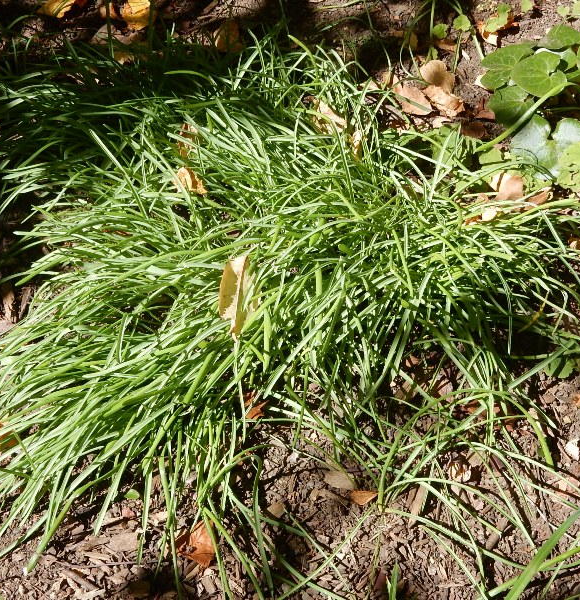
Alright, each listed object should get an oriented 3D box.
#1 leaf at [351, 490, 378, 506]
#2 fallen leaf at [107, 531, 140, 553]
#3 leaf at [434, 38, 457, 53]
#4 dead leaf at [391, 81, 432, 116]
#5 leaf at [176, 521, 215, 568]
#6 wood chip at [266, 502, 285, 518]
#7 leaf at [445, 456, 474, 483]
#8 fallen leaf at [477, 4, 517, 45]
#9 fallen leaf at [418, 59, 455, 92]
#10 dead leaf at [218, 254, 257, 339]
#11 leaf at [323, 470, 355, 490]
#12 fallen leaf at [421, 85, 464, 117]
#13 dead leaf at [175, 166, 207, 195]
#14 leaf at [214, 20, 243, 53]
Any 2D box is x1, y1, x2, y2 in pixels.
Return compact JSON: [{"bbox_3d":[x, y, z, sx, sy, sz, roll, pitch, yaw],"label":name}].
[{"bbox_3d":[0.083,0.220,1.308,0.031,0.012,0.014,3,50,2],"label":"leaf"},{"bbox_3d":[-0.179,0.262,1.274,0.034,0.010,0.020,1,50,1],"label":"fallen leaf"},{"bbox_3d":[0.218,-0.357,1.655,0.029,0.010,0.020,0,48,0],"label":"leaf"},{"bbox_3d":[0.181,-0.295,1.738,0.046,0.015,0.072,-16,52,-13],"label":"dead leaf"},{"bbox_3d":[-0.097,0.260,1.267,0.038,0.022,0.042,14,51,11],"label":"leaf"},{"bbox_3d":[-0.016,0.233,1.305,0.018,0.005,0.013,35,57,27],"label":"wood chip"},{"bbox_3d":[0.191,0.193,1.329,0.028,0.015,0.024,-3,50,-3],"label":"leaf"},{"bbox_3d":[0.294,-0.393,1.679,0.048,0.022,0.068,0,48,0],"label":"fallen leaf"},{"bbox_3d":[0.219,-0.338,1.769,0.054,0.022,0.058,6,50,5],"label":"fallen leaf"},{"bbox_3d":[-0.051,-0.004,1.159,0.036,0.022,0.082,0,73,0],"label":"dead leaf"},{"bbox_3d":[0.054,0.203,1.311,0.023,0.010,0.035,-28,54,-23],"label":"leaf"},{"bbox_3d":[0.228,-0.299,1.752,0.038,0.020,0.076,-34,56,-26],"label":"fallen leaf"},{"bbox_3d":[-0.124,-0.145,1.452,0.031,0.020,0.047,-17,52,-14],"label":"dead leaf"},{"bbox_3d":[-0.085,-0.366,1.638,0.038,0.020,0.043,0,58,0],"label":"leaf"}]

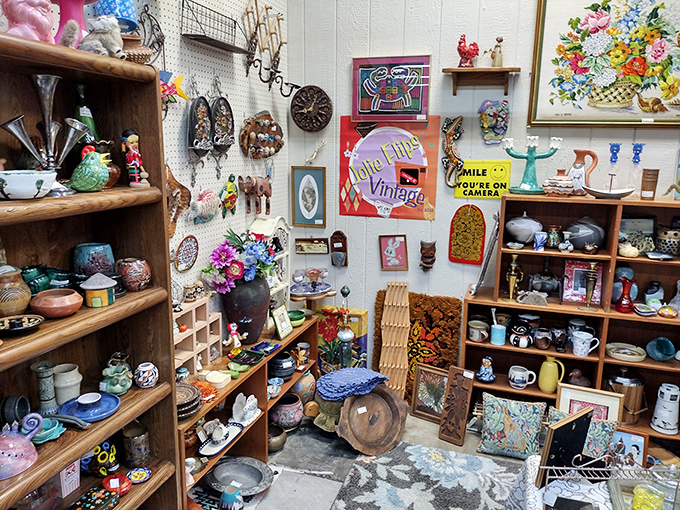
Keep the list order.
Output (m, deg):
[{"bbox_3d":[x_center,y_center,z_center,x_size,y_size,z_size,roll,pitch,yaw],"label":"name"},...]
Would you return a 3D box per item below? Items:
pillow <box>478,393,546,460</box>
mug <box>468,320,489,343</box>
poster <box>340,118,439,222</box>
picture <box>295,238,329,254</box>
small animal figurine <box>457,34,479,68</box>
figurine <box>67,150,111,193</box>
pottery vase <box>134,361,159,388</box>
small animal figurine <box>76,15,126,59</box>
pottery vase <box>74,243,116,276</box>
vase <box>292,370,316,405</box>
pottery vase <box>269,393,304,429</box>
[{"bbox_3d":[0.892,0.894,2.749,0.310,0.310,0.090,5,-2,19],"label":"pillow"},{"bbox_3d":[0.764,0.426,2.889,0.100,0.090,0.138,-3,12,-18],"label":"mug"},{"bbox_3d":[0.282,-0.520,3.169,0.599,0.603,0.010,4,12,18],"label":"poster"},{"bbox_3d":[-0.172,-0.055,3.379,0.225,0.103,0.020,1,11,20],"label":"picture"},{"bbox_3d":[0.687,-1.091,2.851,0.116,0.181,0.072,4,12,18],"label":"small animal figurine"},{"bbox_3d":[-0.729,-0.250,1.536,0.125,0.128,0.092,-1,12,-10],"label":"figurine"},{"bbox_3d":[-0.642,0.401,1.763,0.076,0.073,0.076,1,12,0],"label":"pottery vase"},{"bbox_3d":[-0.656,-0.610,1.464,0.140,0.120,0.105,8,14,32],"label":"small animal figurine"},{"bbox_3d":[-0.780,0.043,1.685,0.118,0.142,0.118,4,12,18],"label":"pottery vase"},{"bbox_3d":[-0.219,0.819,3.255,0.145,0.220,0.145,1,12,0],"label":"vase"},{"bbox_3d":[-0.301,0.896,2.997,0.200,0.170,0.200,1,12,0],"label":"pottery vase"}]

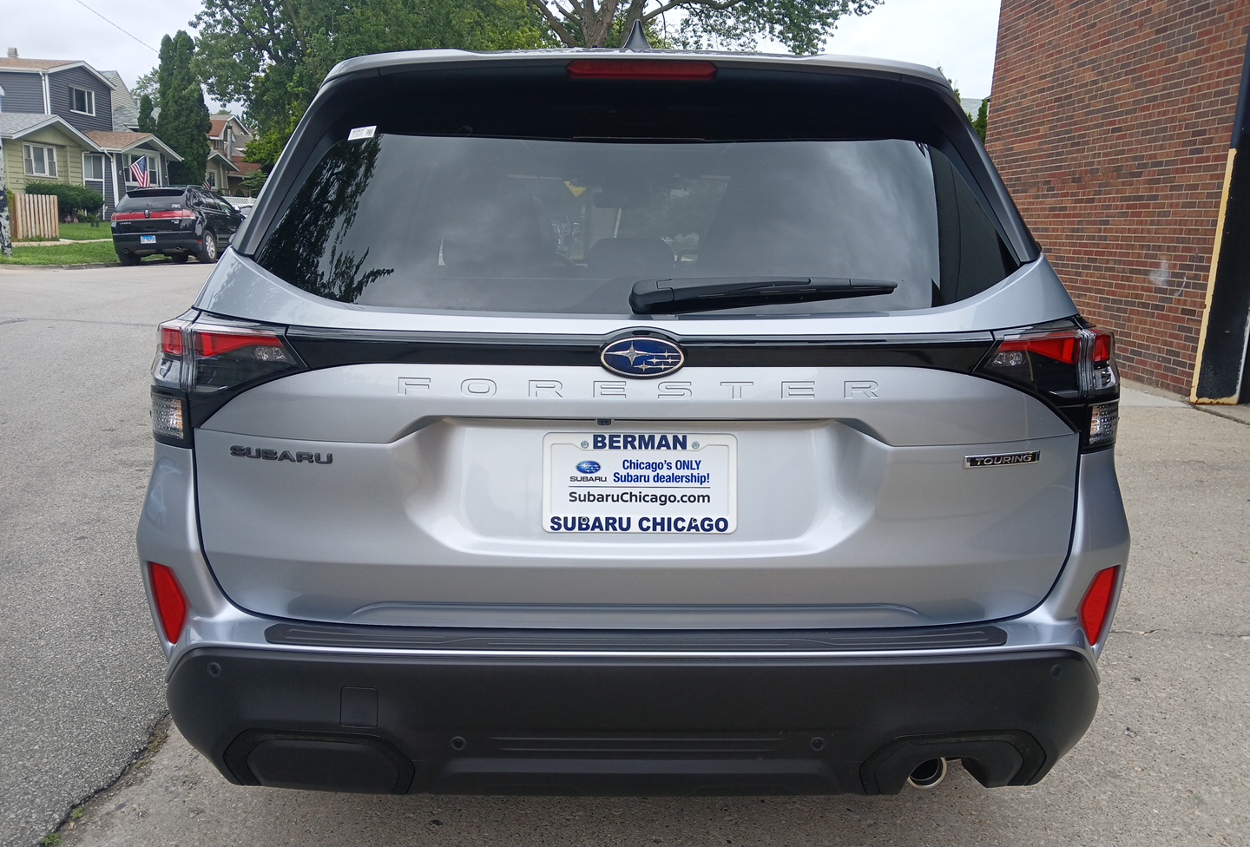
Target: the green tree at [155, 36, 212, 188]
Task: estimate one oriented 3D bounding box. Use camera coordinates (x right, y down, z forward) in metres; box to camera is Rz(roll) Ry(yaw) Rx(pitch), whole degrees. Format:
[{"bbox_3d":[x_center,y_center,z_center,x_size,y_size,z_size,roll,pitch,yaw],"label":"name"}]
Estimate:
[{"bbox_3d":[-22.802,-15.462,48.500,2.800,9.200,2.800,2,12,-2],"label":"green tree"}]

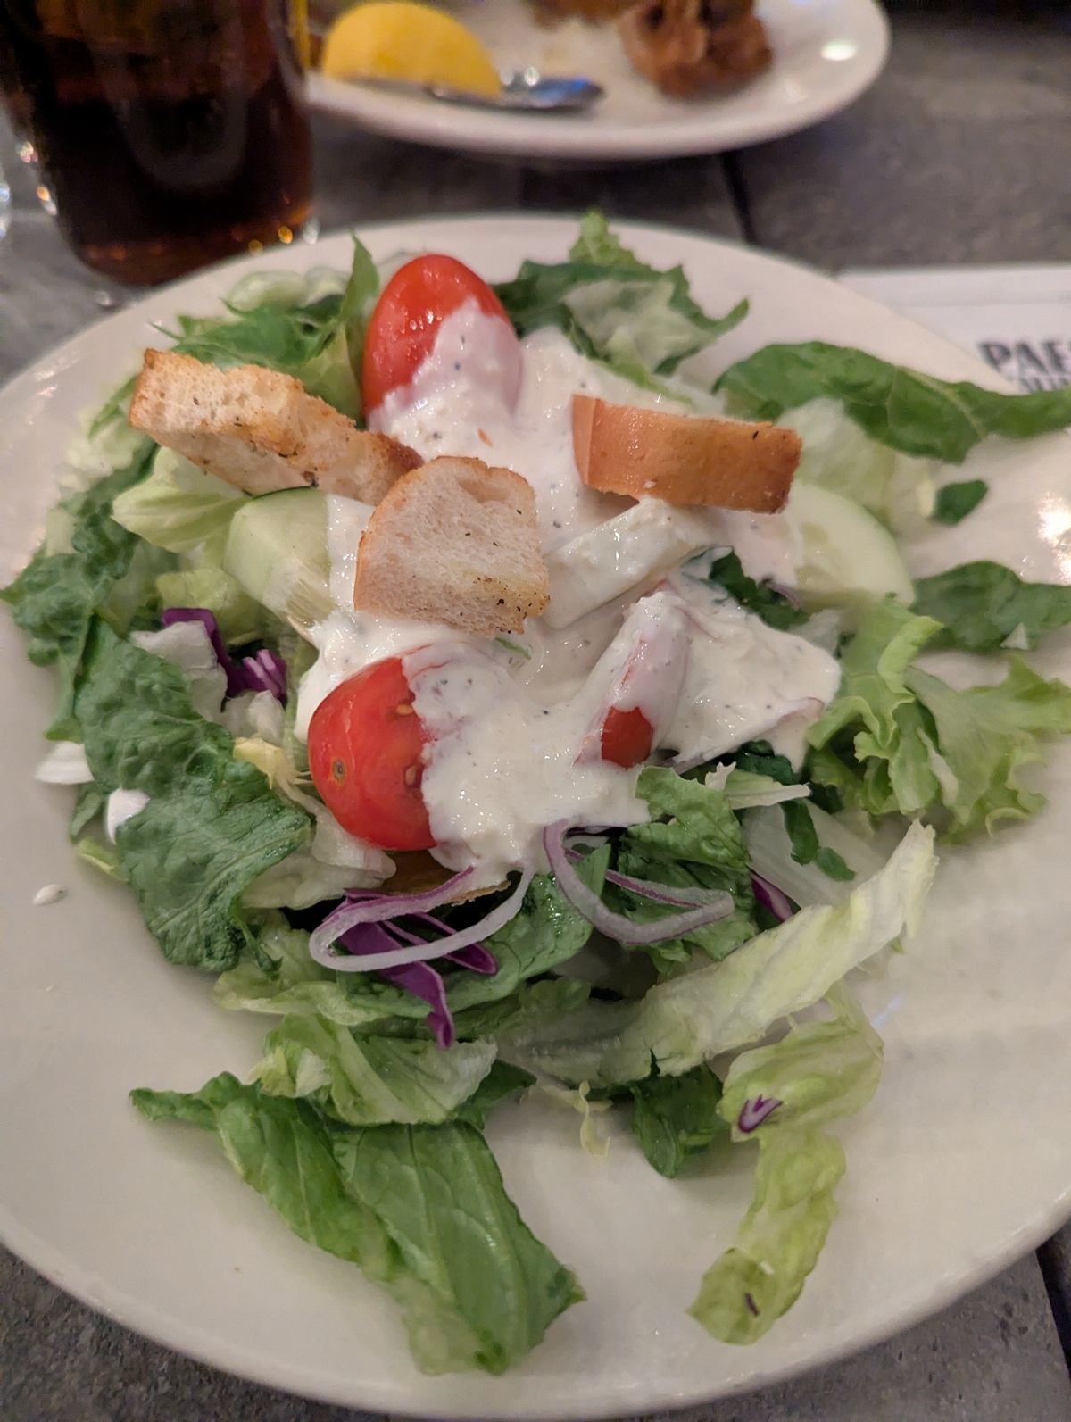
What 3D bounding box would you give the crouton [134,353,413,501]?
[{"bbox_3d":[-0.043,-0.047,0.164,0.046,0.014,0.016,19,59,11],"label":"crouton"}]

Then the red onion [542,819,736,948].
[{"bbox_3d":[0.014,0.023,0.133,0.025,0.007,0.014,23,60,13],"label":"red onion"}]

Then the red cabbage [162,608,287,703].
[{"bbox_3d":[-0.049,-0.009,0.157,0.021,0.010,0.013,29,61,16],"label":"red cabbage"}]

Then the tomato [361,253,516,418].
[{"bbox_3d":[-0.017,-0.065,0.173,0.028,0.027,0.028,2,58,0],"label":"tomato"}]

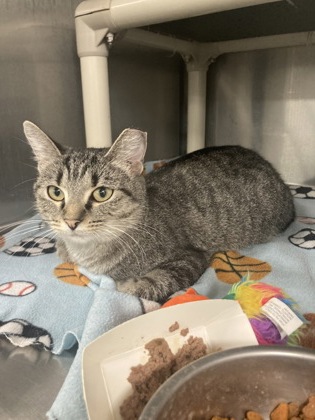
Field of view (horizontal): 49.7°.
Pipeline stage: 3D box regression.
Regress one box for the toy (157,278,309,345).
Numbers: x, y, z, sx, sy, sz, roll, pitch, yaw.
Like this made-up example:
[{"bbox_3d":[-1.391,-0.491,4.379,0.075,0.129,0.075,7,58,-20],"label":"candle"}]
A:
[{"bbox_3d":[0.060,0.075,0.273,0.108,0.045,0.056,3,18,11],"label":"toy"}]

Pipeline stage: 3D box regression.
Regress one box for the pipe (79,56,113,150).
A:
[{"bbox_3d":[-0.100,-0.135,0.579,0.042,0.233,0.042,16,24,41],"label":"pipe"}]

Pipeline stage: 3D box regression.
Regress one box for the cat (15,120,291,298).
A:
[{"bbox_3d":[0.033,-0.038,0.432,0.365,0.160,0.160,-14,22,-36],"label":"cat"}]

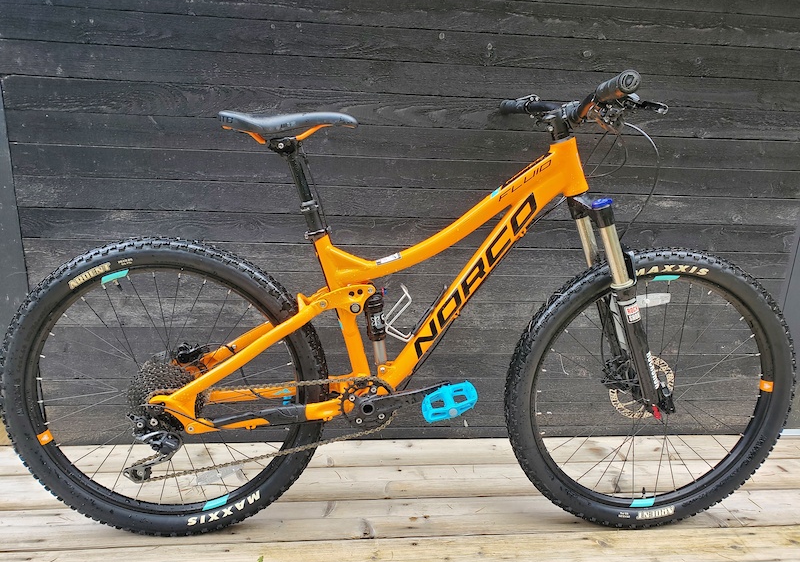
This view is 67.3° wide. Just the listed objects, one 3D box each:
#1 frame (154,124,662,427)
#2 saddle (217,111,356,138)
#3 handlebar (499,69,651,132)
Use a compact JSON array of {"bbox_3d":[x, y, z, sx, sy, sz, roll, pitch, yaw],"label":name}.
[{"bbox_3d":[0.046,0.000,1.312,1.141,0.650,0.169,1,12,-5],"label":"frame"},{"bbox_3d":[-0.223,-0.316,1.221,0.278,0.059,0.139,1,12,-5],"label":"saddle"},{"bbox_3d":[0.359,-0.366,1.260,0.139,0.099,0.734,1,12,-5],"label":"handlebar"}]

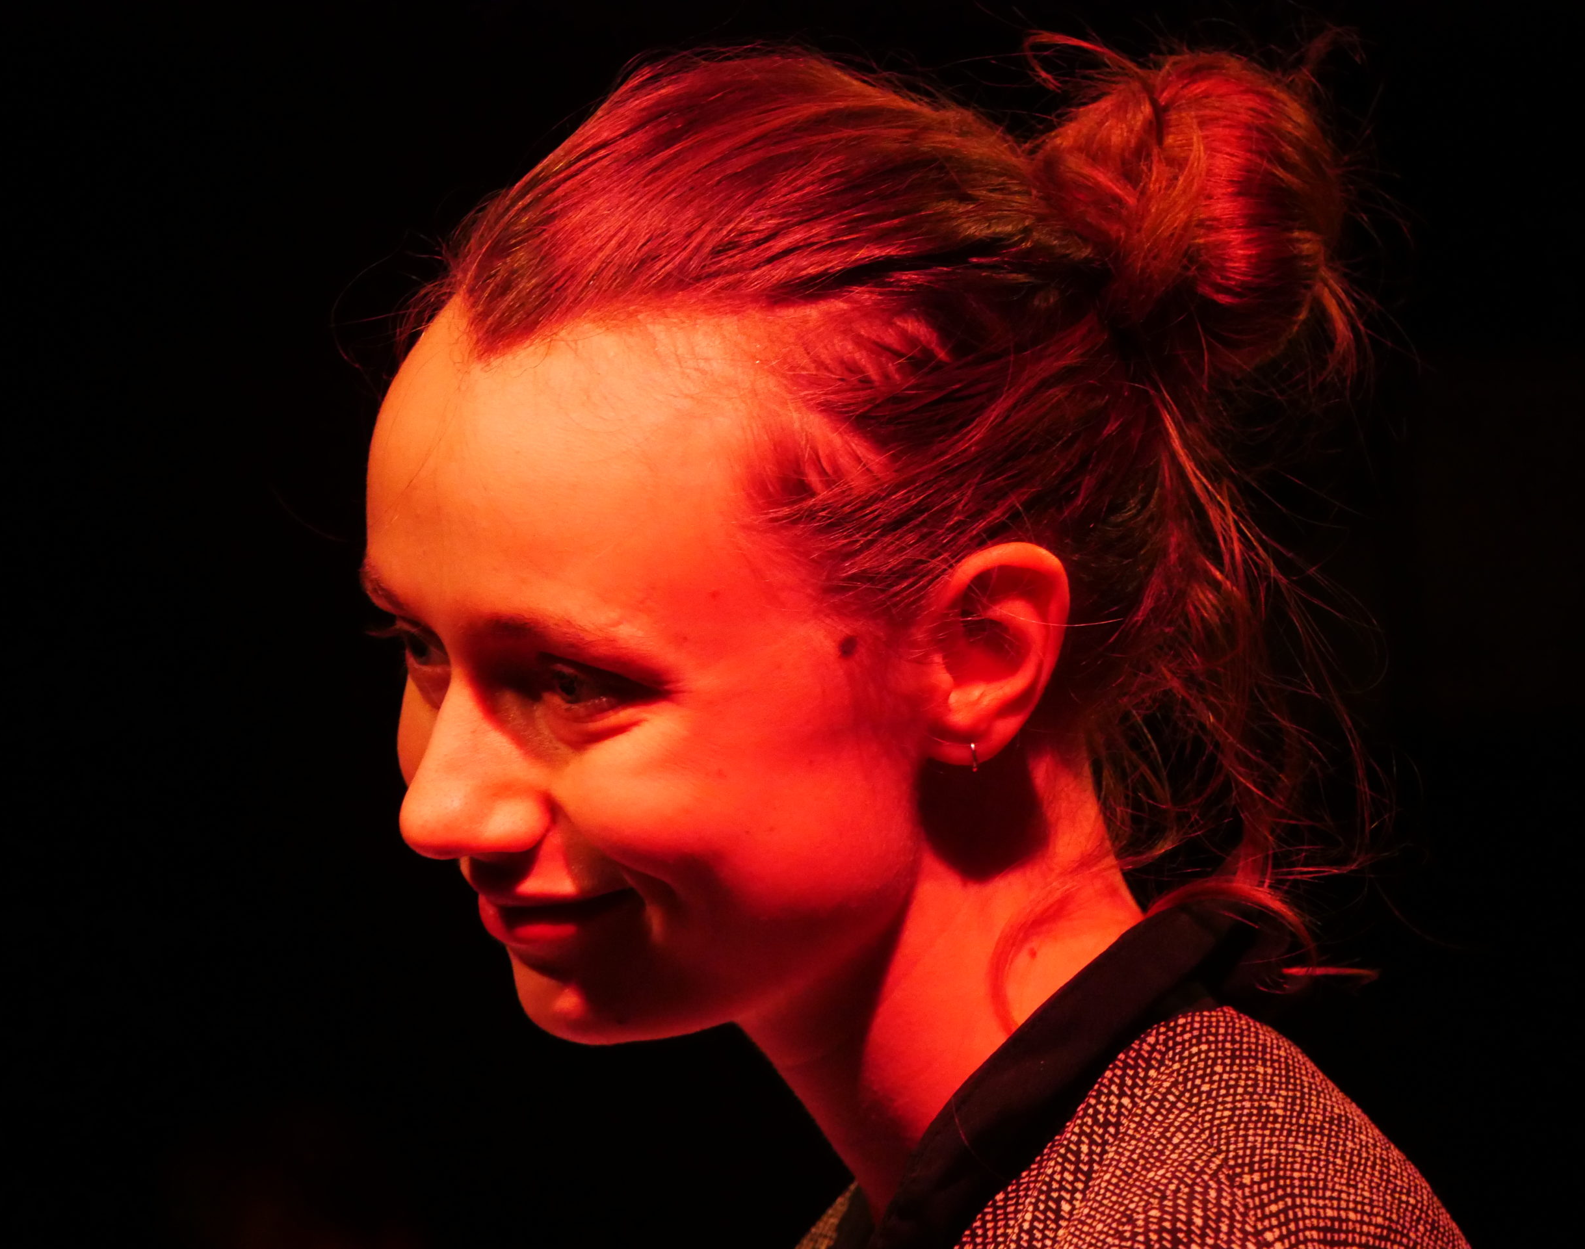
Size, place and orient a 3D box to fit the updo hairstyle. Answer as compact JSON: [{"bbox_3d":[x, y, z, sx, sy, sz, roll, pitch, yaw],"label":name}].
[{"bbox_3d":[0.033,-0.029,2.930,0.285,0.255,0.170,-11,14,-36],"label":"updo hairstyle"}]

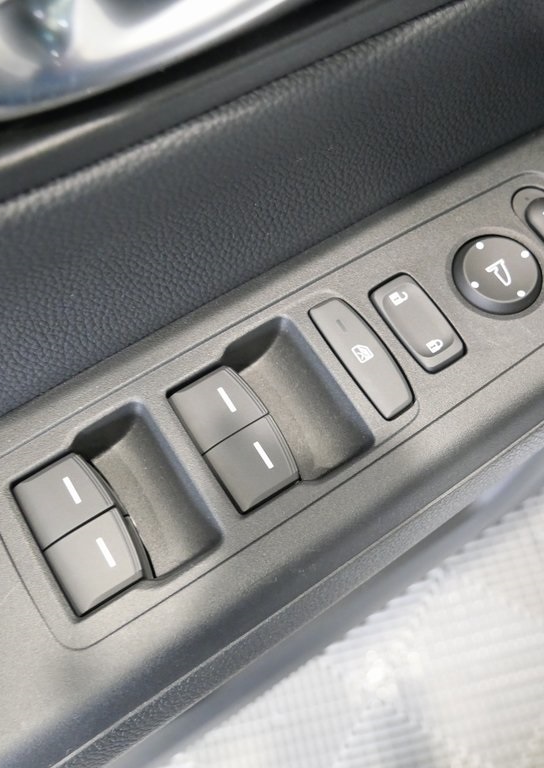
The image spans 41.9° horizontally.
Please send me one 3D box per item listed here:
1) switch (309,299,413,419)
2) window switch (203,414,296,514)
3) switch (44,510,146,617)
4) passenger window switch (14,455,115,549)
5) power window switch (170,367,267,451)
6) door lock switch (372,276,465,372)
[{"bbox_3d":[0.025,-0.007,0.191,0.012,0.006,0.035,-30,75,-16],"label":"switch"},{"bbox_3d":[-0.005,0.021,0.178,0.018,0.008,0.017,-30,75,-16],"label":"window switch"},{"bbox_3d":[-0.040,0.041,0.165,0.018,0.008,0.017,-30,75,-16],"label":"switch"},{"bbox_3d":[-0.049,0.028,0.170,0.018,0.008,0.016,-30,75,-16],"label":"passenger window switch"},{"bbox_3d":[-0.014,0.007,0.182,0.018,0.008,0.017,-30,75,-16],"label":"power window switch"},{"bbox_3d":[0.040,-0.016,0.195,0.012,0.006,0.028,-30,75,-16],"label":"door lock switch"}]

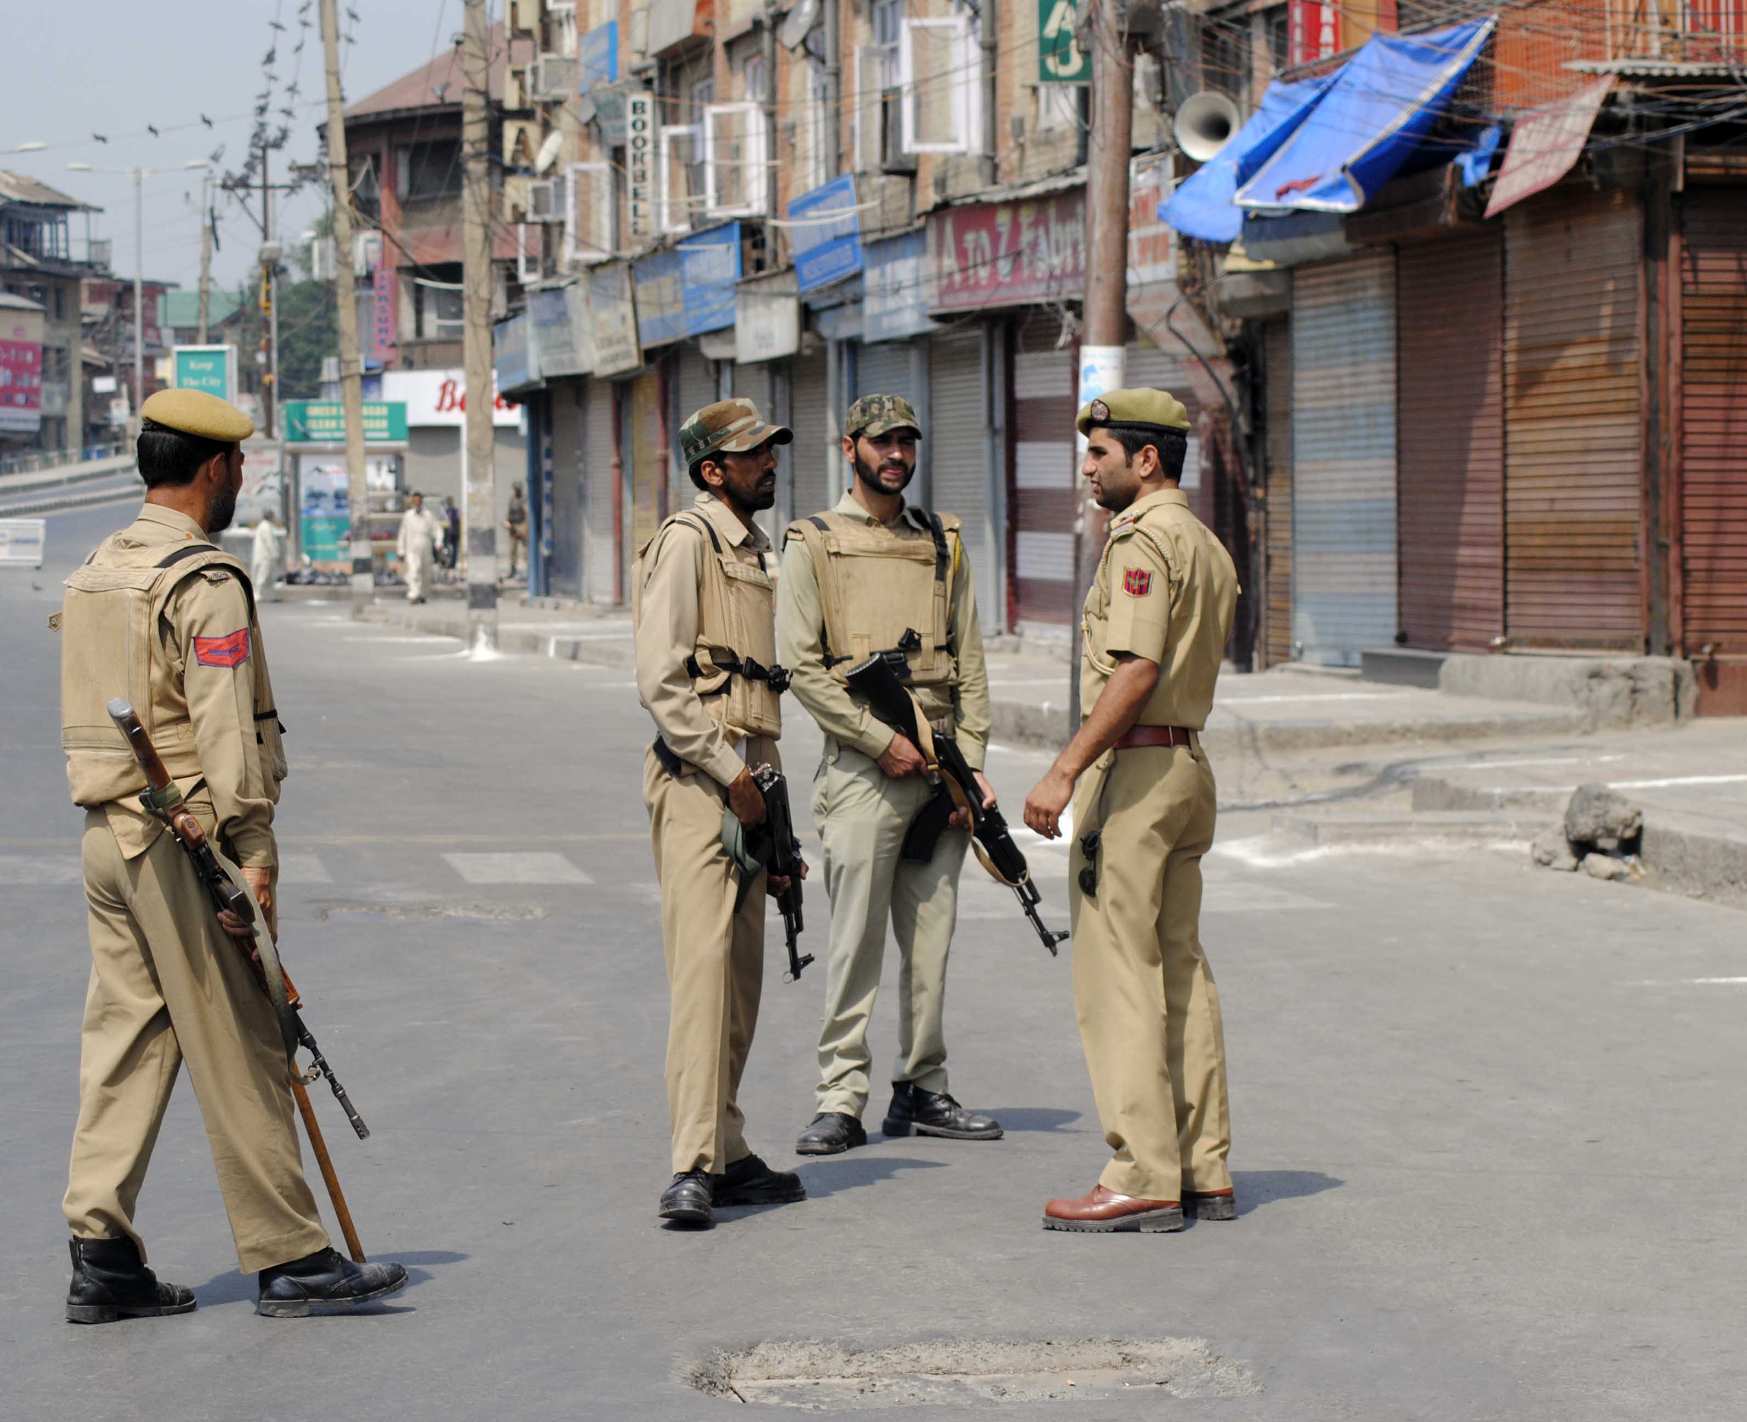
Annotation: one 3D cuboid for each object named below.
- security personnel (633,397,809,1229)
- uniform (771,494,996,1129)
[{"bbox_3d":[-0.339,0.201,13.250,0.400,1.750,0.470,1,2,29],"label":"security personnel"},{"bbox_3d":[0.026,0.221,14.785,0.520,1.490,0.360,-1,2,-18],"label":"uniform"}]

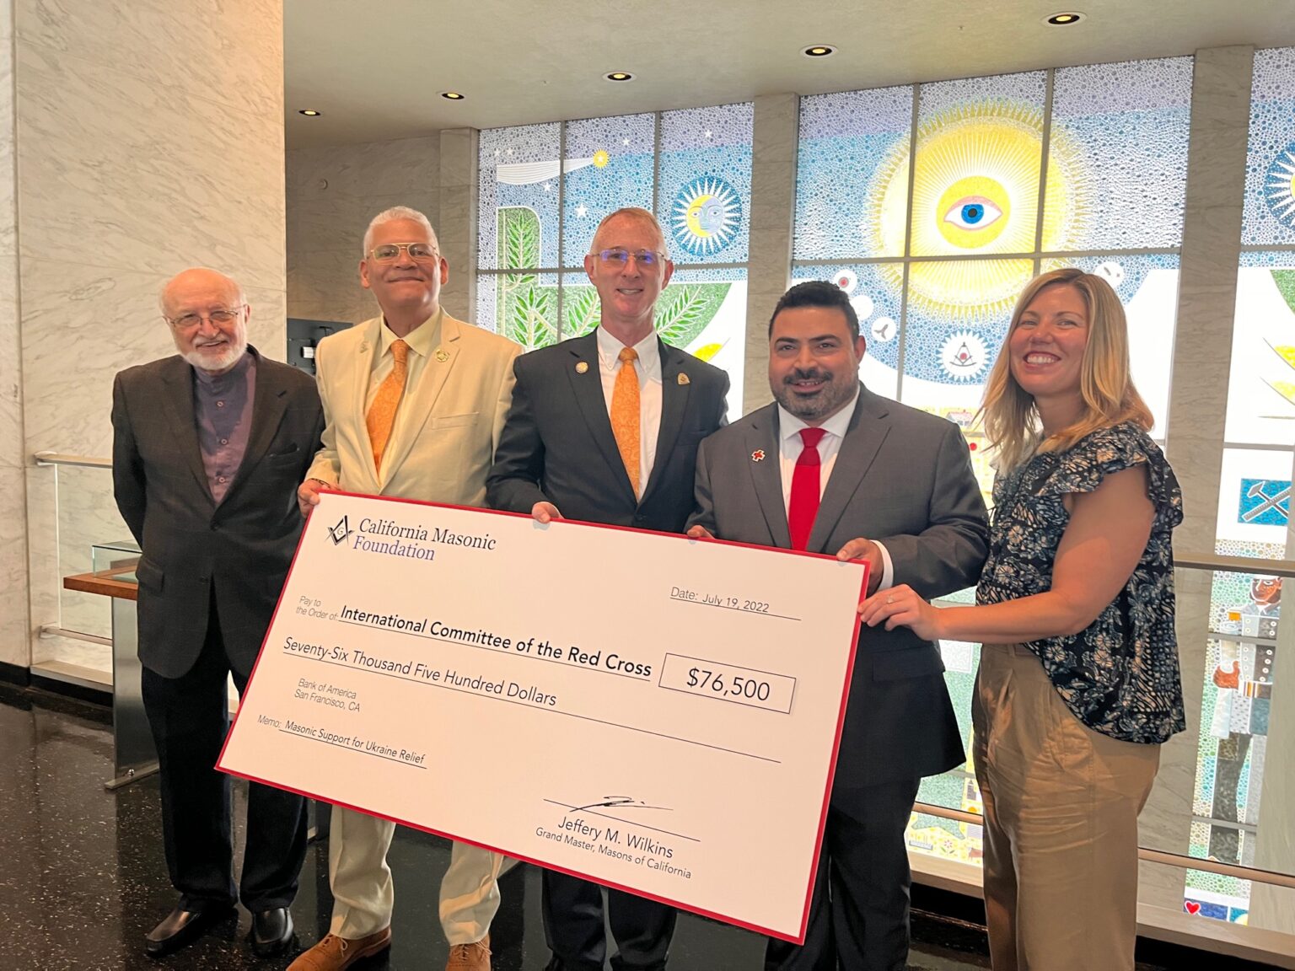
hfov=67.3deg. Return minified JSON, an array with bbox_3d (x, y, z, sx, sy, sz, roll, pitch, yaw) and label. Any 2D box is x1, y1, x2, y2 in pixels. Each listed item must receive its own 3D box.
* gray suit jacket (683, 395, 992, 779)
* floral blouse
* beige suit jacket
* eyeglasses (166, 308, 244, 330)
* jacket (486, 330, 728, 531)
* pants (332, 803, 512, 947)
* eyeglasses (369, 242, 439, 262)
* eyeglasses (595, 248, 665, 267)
[{"bbox_3d":[0.353,0.185,1.810,0.560,0.740,0.370,4,6,24],"label":"gray suit jacket"},{"bbox_3d":[0.735,0.161,1.650,0.310,0.550,0.410,-1,6,-24],"label":"floral blouse"},{"bbox_3d":[-0.513,-0.019,2.223,0.510,0.750,0.340,2,5,9],"label":"beige suit jacket"},{"bbox_3d":[-0.999,-0.379,2.200,0.142,0.042,0.140,-9,17,-20],"label":"eyeglasses"},{"bbox_3d":[-0.081,0.046,2.127,0.540,0.750,0.360,1,5,-4],"label":"jacket"},{"bbox_3d":[-0.542,0.605,2.320,0.430,1.000,0.300,2,5,8],"label":"pants"},{"bbox_3d":[-0.532,-0.508,2.130,0.140,0.045,0.140,1,5,-10],"label":"eyeglasses"},{"bbox_3d":[-0.039,-0.490,2.090,0.140,0.042,0.140,1,5,-2],"label":"eyeglasses"}]

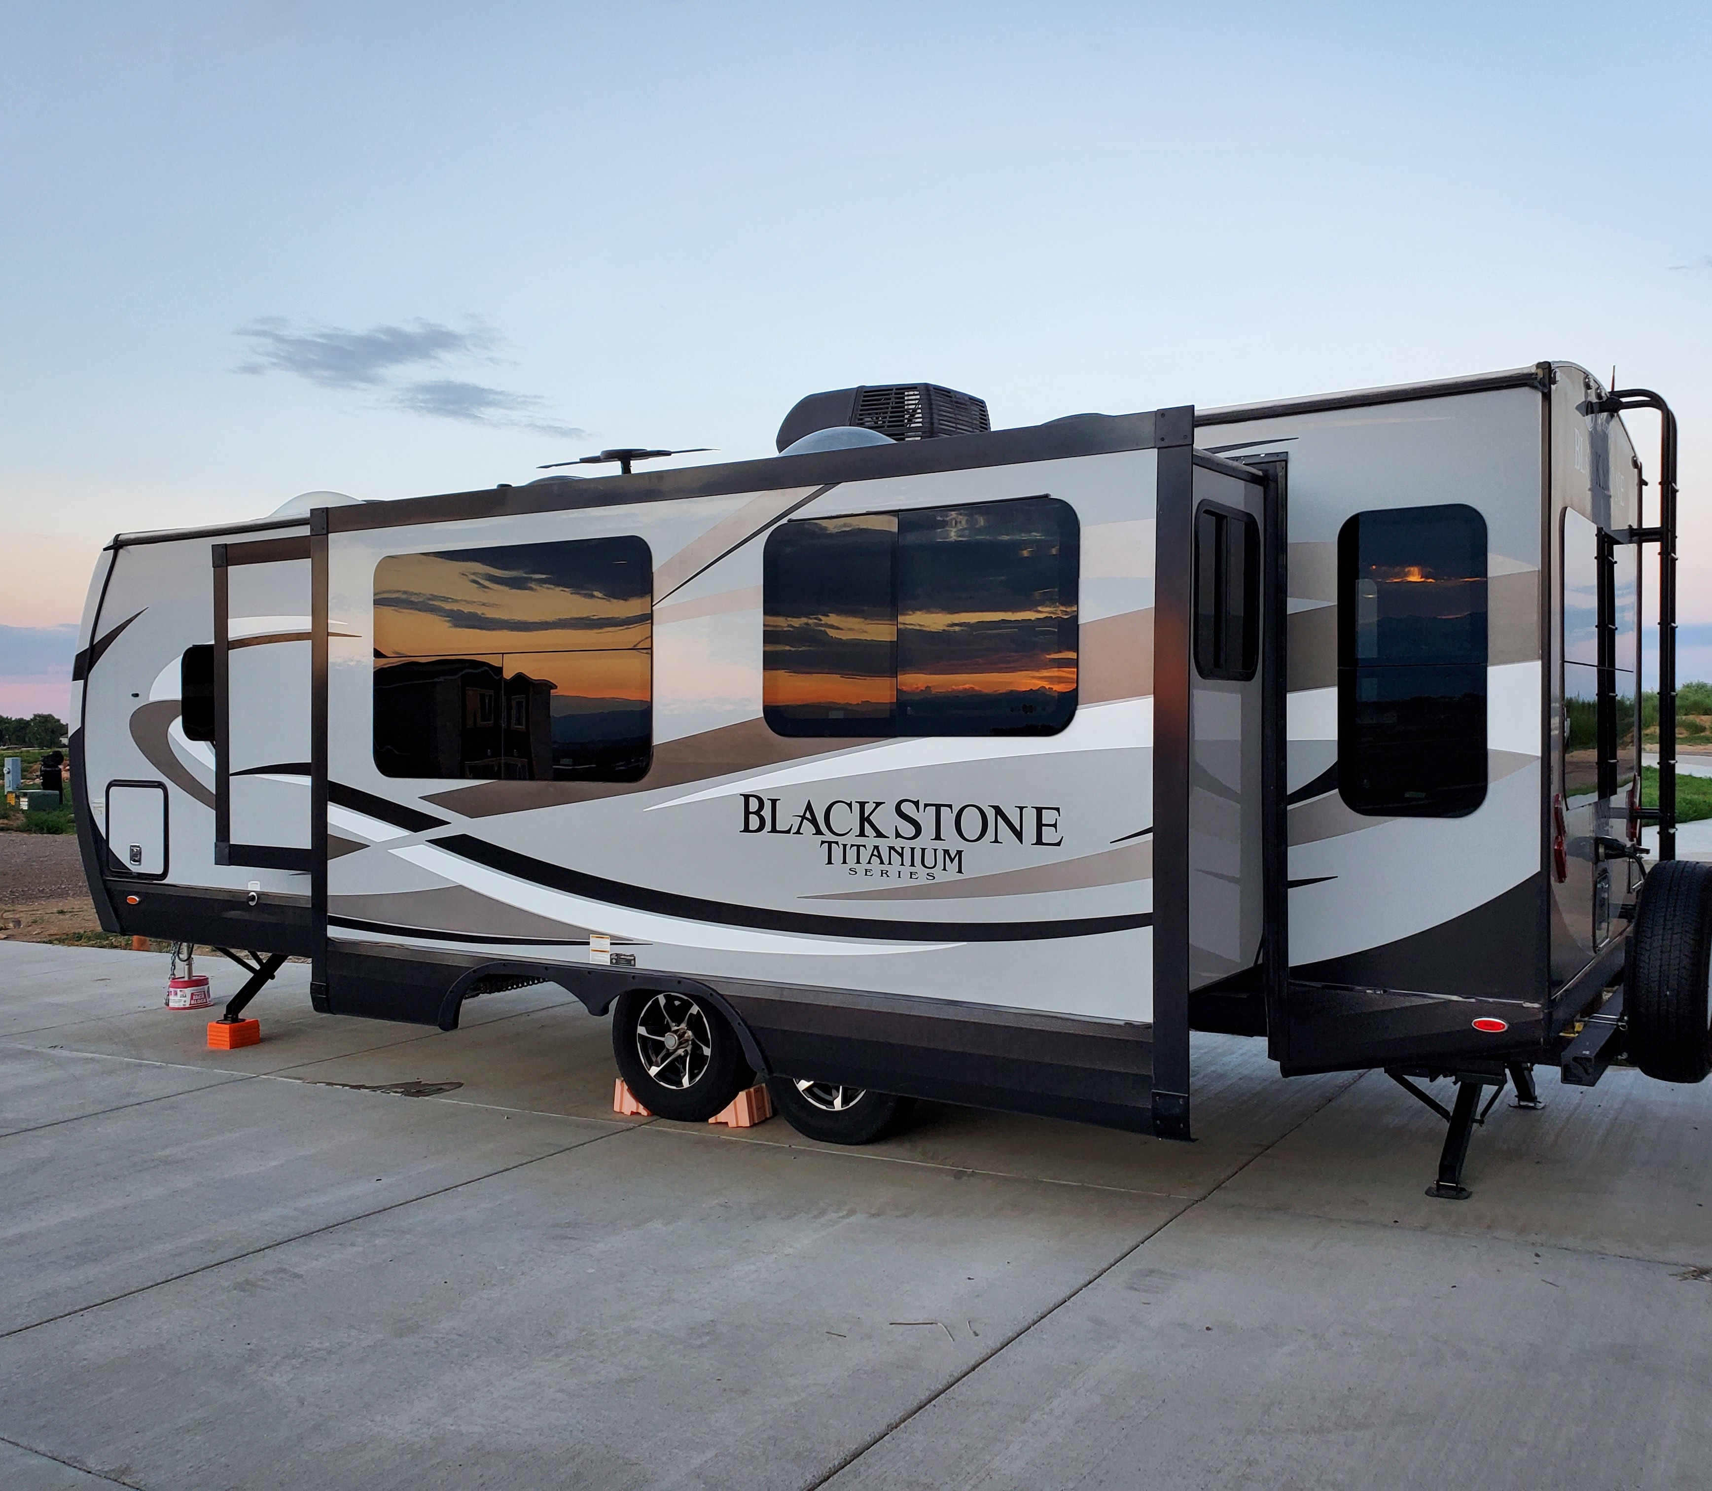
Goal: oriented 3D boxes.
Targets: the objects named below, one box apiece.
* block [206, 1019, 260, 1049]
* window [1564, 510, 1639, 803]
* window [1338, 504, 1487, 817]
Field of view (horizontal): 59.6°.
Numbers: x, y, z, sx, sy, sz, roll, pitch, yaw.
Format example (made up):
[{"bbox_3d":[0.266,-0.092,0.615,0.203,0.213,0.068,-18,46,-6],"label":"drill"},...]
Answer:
[{"bbox_3d":[-3.828,1.785,9.200,0.216,0.155,0.216,0,1,33],"label":"block"},{"bbox_3d":[2.872,-0.302,5.802,0.050,1.035,1.900,0,1,33],"label":"window"},{"bbox_3d":[1.876,-0.276,5.041,0.486,1.043,0.050,0,1,33],"label":"window"}]

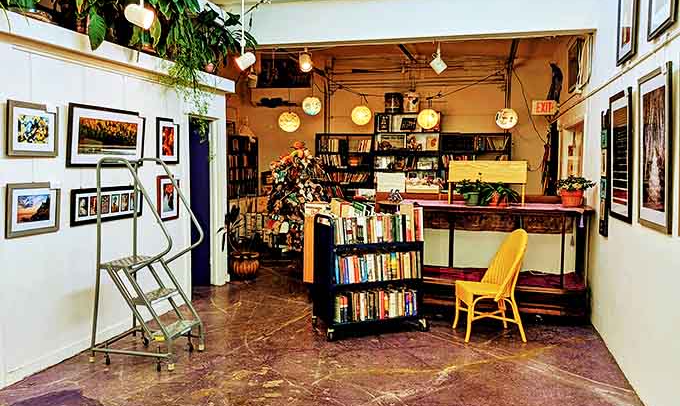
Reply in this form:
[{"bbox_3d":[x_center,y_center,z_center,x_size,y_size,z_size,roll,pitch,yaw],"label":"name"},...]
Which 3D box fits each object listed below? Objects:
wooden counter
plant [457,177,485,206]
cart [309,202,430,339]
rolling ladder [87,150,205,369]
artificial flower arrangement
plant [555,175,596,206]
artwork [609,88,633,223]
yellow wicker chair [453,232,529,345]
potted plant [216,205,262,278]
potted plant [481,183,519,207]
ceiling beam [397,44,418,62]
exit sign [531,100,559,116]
[{"bbox_3d":[1.495,0.569,5.667,2.140,1.110,0.680,2,5,16],"label":"wooden counter"},{"bbox_3d":[1.421,-0.127,5.728,0.308,0.298,0.288,2,5,16],"label":"plant"},{"bbox_3d":[0.292,0.634,4.869,0.924,1.068,0.457,-1,5,-20],"label":"cart"},{"bbox_3d":[-1.498,0.433,4.200,0.740,1.550,0.600,2,5,16],"label":"rolling ladder"},{"bbox_3d":[-0.546,-0.102,7.234,0.920,1.520,0.880,1,5,0],"label":"artificial flower arrangement"},{"bbox_3d":[2.354,-0.113,5.287,0.380,0.332,0.360,2,5,16],"label":"plant"},{"bbox_3d":[2.165,-0.356,4.081,0.027,0.969,0.676,-1,4,16],"label":"artwork"},{"bbox_3d":[1.332,0.719,4.734,0.537,0.944,0.437,0,5,-2],"label":"yellow wicker chair"},{"bbox_3d":[-1.305,0.517,6.849,0.527,0.964,0.477,1,5,10],"label":"potted plant"},{"bbox_3d":[1.646,-0.088,5.468,0.360,0.236,0.300,2,5,16],"label":"potted plant"},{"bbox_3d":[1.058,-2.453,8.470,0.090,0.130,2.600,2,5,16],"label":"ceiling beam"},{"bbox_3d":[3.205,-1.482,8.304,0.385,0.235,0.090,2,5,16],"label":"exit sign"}]

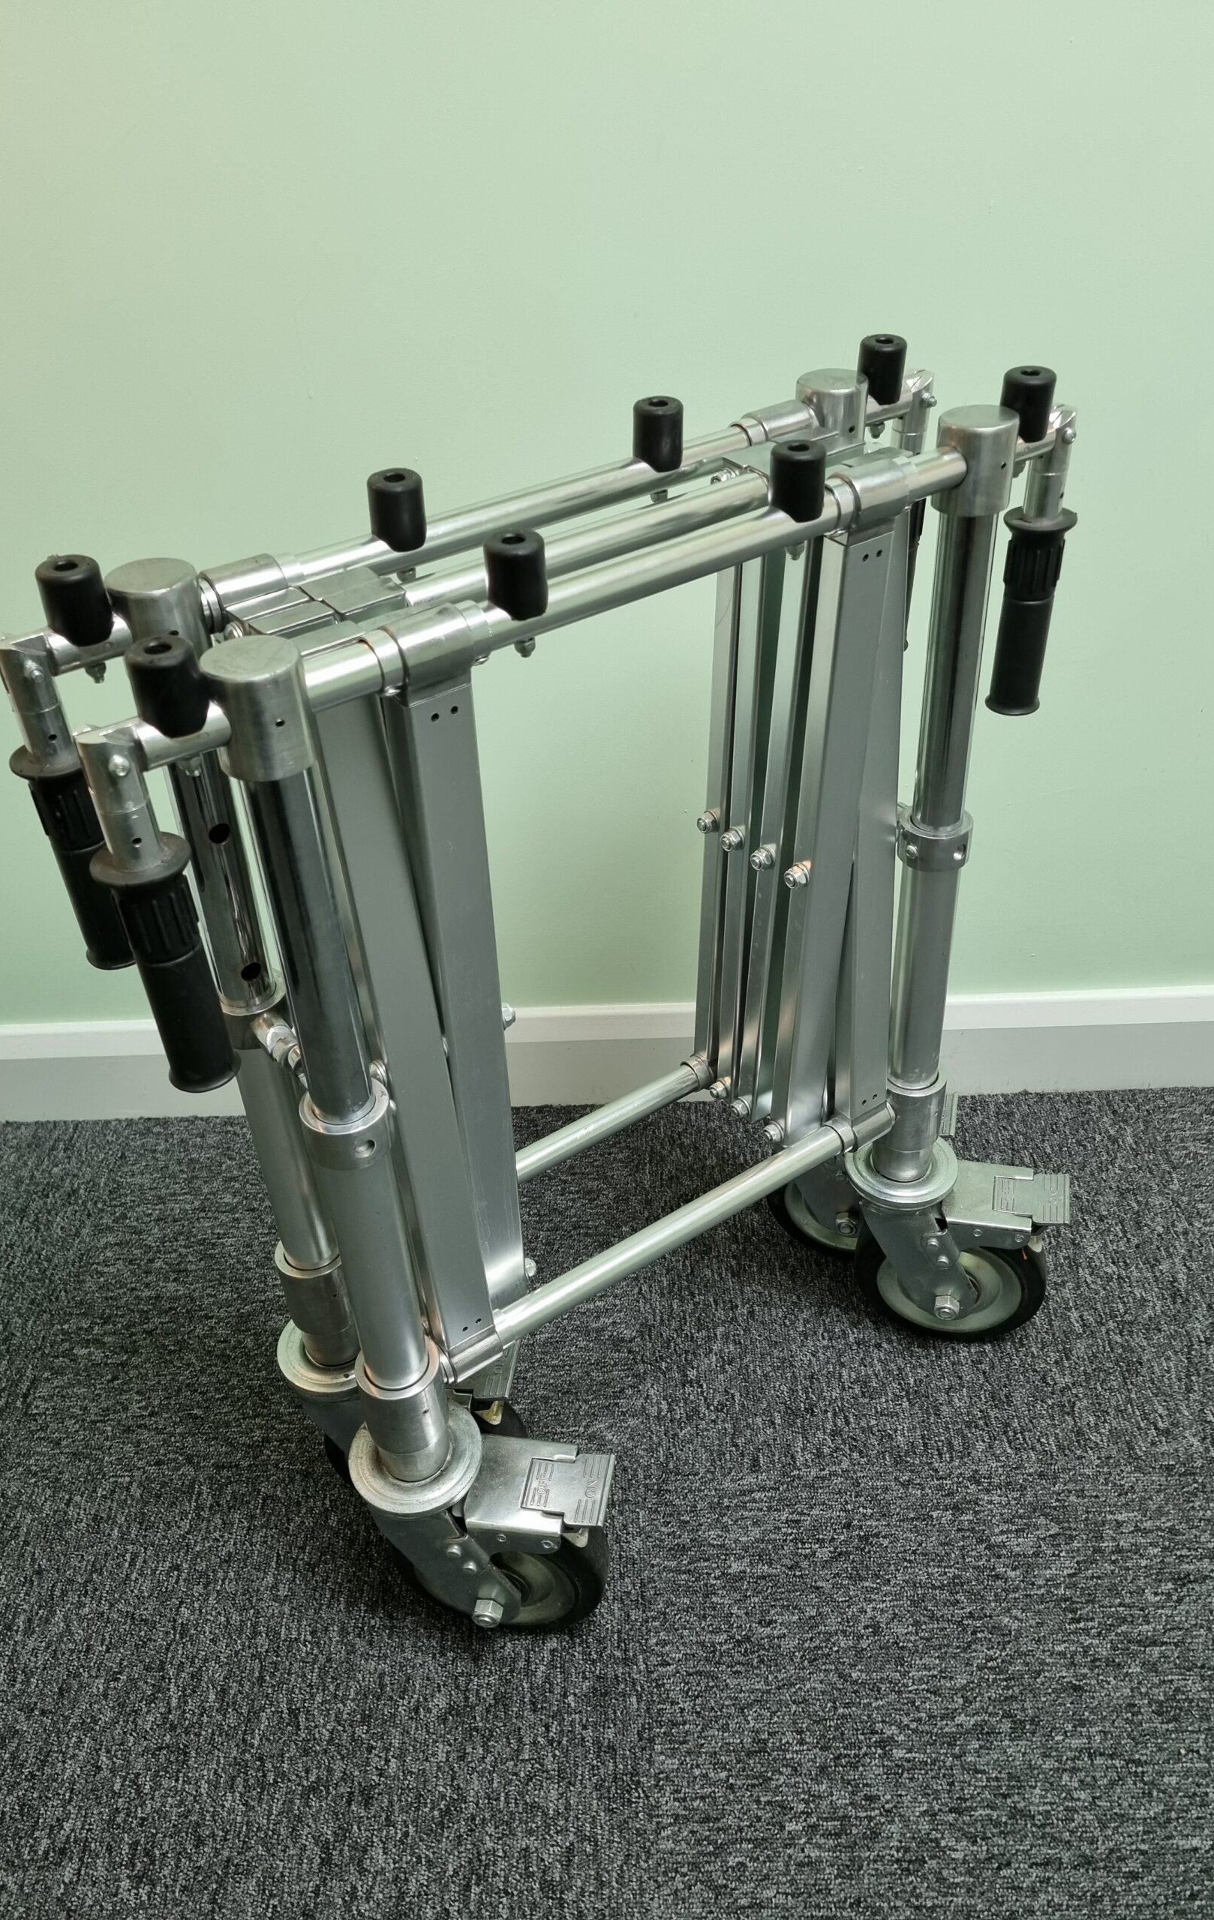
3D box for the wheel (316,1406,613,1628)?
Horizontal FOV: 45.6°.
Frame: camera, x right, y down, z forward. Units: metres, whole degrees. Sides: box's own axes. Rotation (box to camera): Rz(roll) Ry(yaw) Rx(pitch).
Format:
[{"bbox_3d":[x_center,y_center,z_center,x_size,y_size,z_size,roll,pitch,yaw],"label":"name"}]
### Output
[{"bbox_3d":[-0.076,0.391,0.966,0.171,0.182,0.087,4,38,9],"label":"wheel"}]

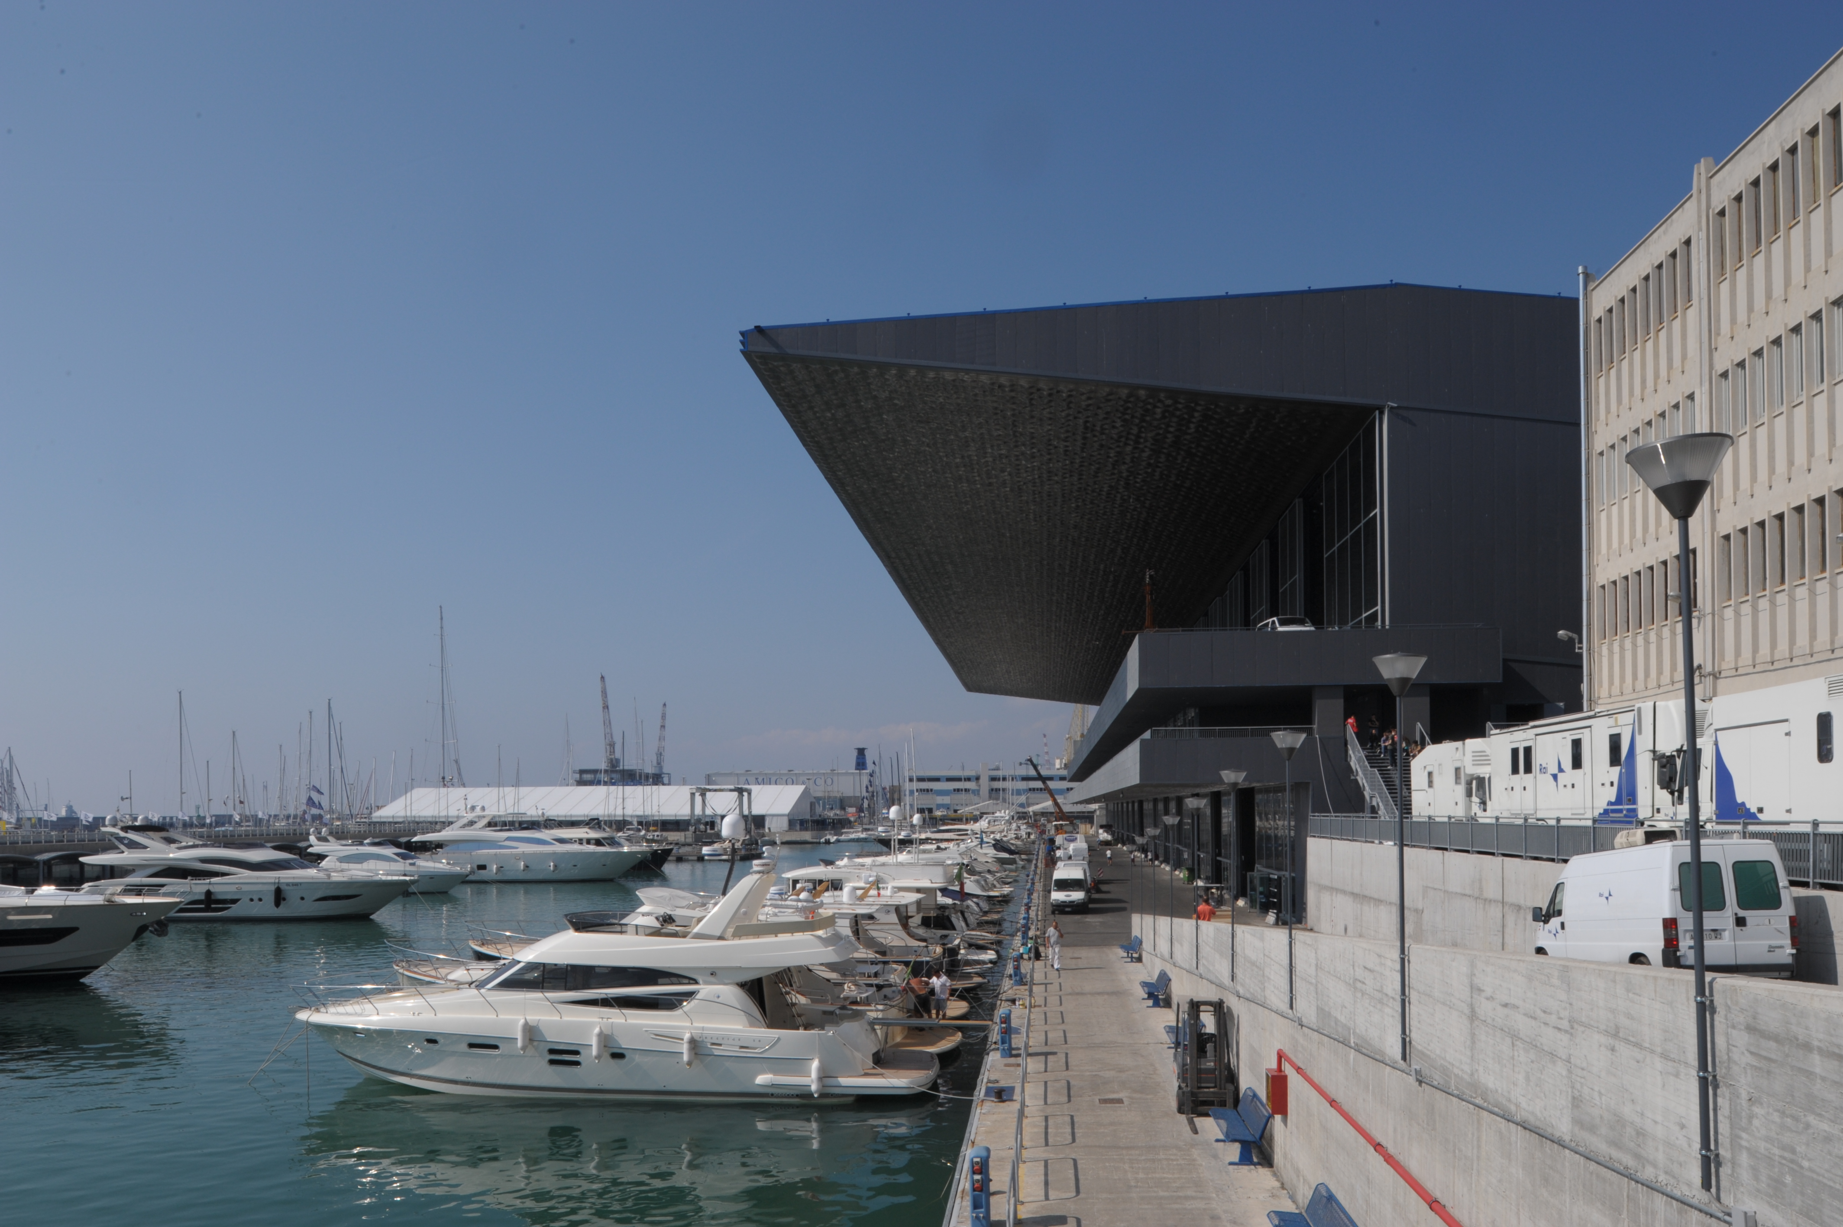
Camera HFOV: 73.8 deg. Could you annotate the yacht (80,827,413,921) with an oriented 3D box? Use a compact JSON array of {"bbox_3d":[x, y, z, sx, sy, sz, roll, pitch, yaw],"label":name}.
[{"bbox_3d":[-42.576,16.412,78.000,21.000,6.200,5.400,-1,-5,6],"label":"yacht"}]

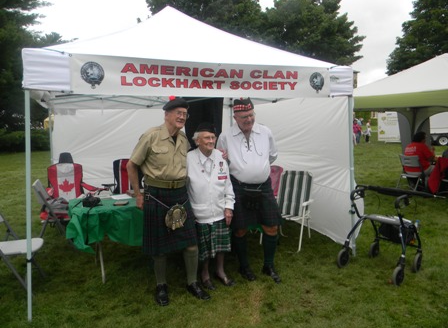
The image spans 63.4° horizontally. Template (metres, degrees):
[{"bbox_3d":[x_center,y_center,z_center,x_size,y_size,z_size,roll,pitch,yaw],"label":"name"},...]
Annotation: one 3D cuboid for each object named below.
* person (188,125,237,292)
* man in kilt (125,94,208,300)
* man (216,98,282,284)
[{"bbox_3d":[-0.136,0.387,3.360,0.460,1.500,0.360,-3,7,-18],"label":"person"},{"bbox_3d":[-0.496,0.300,3.144,0.700,1.730,0.460,-3,7,-22],"label":"man in kilt"},{"bbox_3d":[0.247,0.256,3.460,0.610,1.730,0.460,-1,7,-7],"label":"man"}]

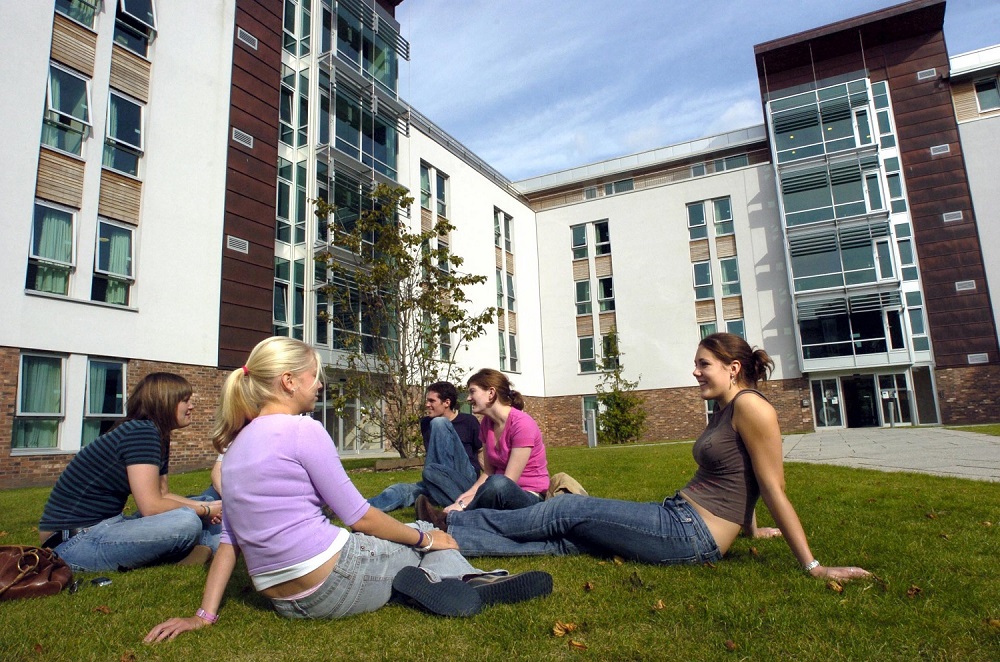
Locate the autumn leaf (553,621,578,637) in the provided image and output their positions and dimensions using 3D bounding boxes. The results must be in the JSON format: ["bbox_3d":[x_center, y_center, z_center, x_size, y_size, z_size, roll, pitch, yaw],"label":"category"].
[{"bbox_3d":[0.161,0.731,1.430,0.065,0.030,0.050,-2,-10,0],"label":"autumn leaf"}]

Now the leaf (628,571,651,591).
[{"bbox_3d":[0.433,0.780,1.820,0.060,0.040,0.055,-2,-10,0],"label":"leaf"}]

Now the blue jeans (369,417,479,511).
[{"bbox_3d":[-0.516,0.873,3.876,0.820,0.600,0.550,6,-13,-37],"label":"blue jeans"}]

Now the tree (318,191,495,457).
[{"bbox_3d":[-1.792,-0.281,10.768,3.250,5.200,3.200,-2,-10,0],"label":"tree"}]

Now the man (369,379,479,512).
[{"bbox_3d":[-0.512,0.761,3.930,0.880,0.870,0.600,6,-13,-37],"label":"man"}]

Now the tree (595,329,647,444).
[{"bbox_3d":[5.061,2.310,24.741,2.150,4.900,2.150,-2,-10,0],"label":"tree"}]

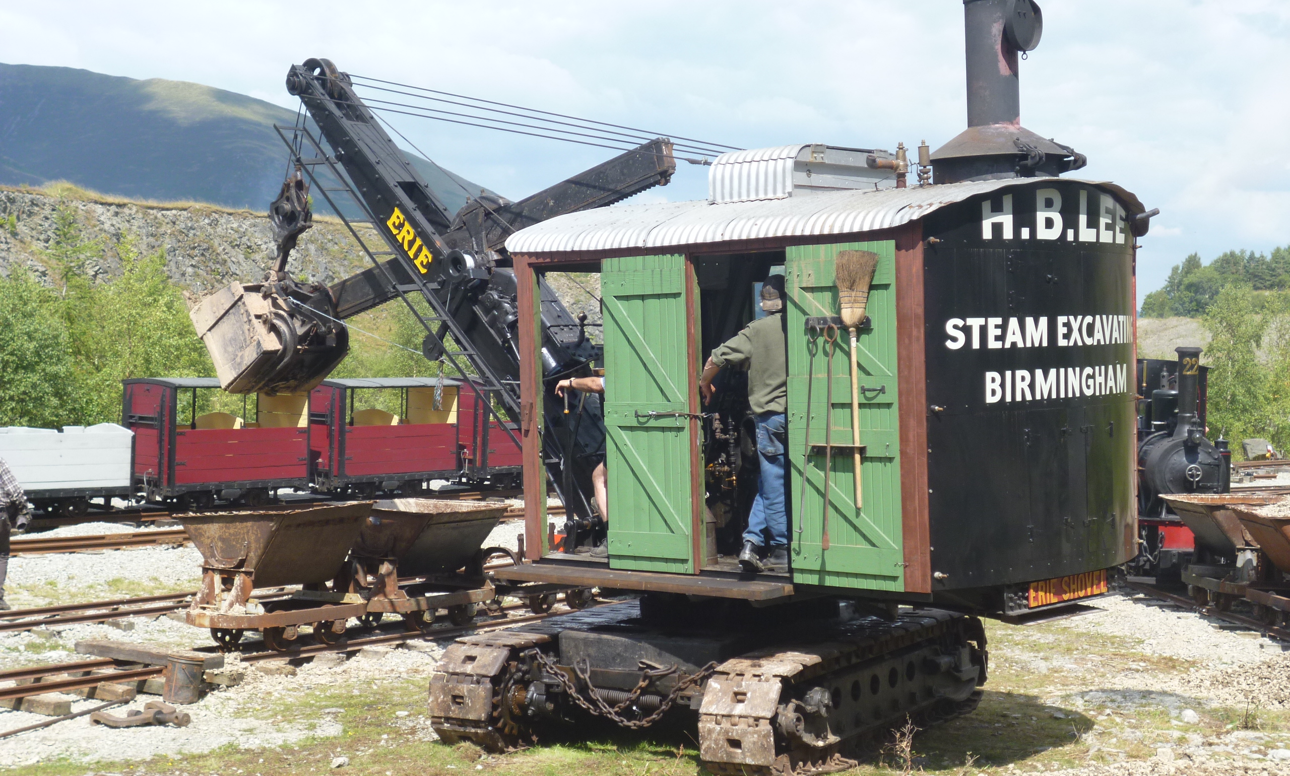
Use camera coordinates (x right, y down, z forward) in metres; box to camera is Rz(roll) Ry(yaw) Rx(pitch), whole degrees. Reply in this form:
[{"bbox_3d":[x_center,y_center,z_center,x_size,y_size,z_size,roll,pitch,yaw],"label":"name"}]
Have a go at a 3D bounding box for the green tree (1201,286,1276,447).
[{"bbox_3d":[15.040,-0.574,50.000,2.000,4.100,2.000,0,1,0],"label":"green tree"}]

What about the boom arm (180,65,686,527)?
[{"bbox_3d":[-1.713,-0.872,15.432,5.250,3.750,1.000,0,1,44],"label":"boom arm"}]

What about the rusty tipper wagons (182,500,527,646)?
[{"bbox_3d":[-2.548,1.624,17.250,1.250,1.150,3.100,1,1,40],"label":"rusty tipper wagons"}]

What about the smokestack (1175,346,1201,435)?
[{"bbox_3d":[5.583,0.026,20.300,0.280,0.920,0.280,0,1,0],"label":"smokestack"}]

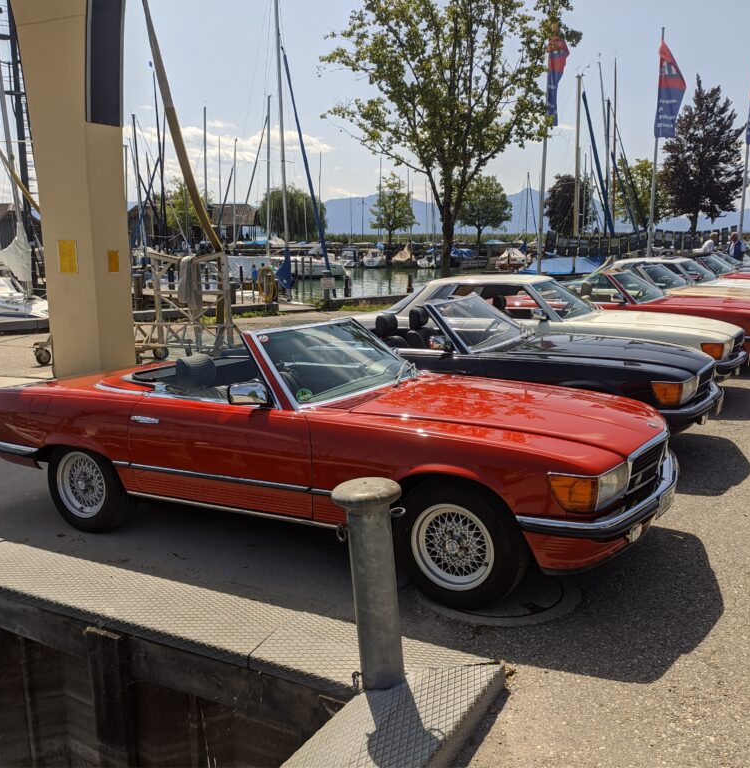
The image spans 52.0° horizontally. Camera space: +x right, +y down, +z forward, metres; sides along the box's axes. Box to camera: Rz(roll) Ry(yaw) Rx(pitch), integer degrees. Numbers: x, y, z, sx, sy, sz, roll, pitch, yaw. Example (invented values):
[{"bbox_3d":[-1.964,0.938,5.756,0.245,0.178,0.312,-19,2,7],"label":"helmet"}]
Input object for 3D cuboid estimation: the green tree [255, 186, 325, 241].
[{"bbox_3d":[-10.795,-21.953,100.645,9.160,8.055,9.160,0,11,0],"label":"green tree"}]

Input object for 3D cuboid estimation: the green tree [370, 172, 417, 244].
[{"bbox_3d":[1.865,-18.562,81.967,4.902,7.695,4.902,0,11,0],"label":"green tree"}]

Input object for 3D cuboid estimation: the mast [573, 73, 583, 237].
[{"bbox_3d":[8.656,-9.032,32.893,0.200,8.105,0.200,0,11,0],"label":"mast"}]

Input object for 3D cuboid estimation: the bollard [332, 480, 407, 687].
[{"bbox_3d":[0.004,0.747,2.845,0.250,0.804,0.250,-4,11,1],"label":"bollard"}]

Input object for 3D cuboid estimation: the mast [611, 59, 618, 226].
[{"bbox_3d":[10.673,-10.118,34.229,0.130,8.240,0.130,-3,11,0],"label":"mast"}]

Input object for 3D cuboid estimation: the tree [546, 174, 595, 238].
[{"bbox_3d":[16.253,-14.458,63.456,4.100,5.801,4.100,0,11,0],"label":"tree"}]

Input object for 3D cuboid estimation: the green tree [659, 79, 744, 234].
[{"bbox_3d":[19.751,-12.974,46.404,5.129,10.552,5.129,0,11,0],"label":"green tree"}]

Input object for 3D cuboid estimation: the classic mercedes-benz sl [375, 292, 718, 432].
[{"bbox_3d":[0.686,-0.154,6.846,4.390,1.270,1.790,6,13,29],"label":"classic mercedes-benz sl"}]

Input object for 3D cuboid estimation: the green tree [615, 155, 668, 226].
[{"bbox_3d":[21.547,-14.653,61.365,4.700,6.773,4.700,0,11,0],"label":"green tree"}]

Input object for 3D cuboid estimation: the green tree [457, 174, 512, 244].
[{"bbox_3d":[11.674,-18.465,81.999,5.864,7.493,5.864,0,11,0],"label":"green tree"}]

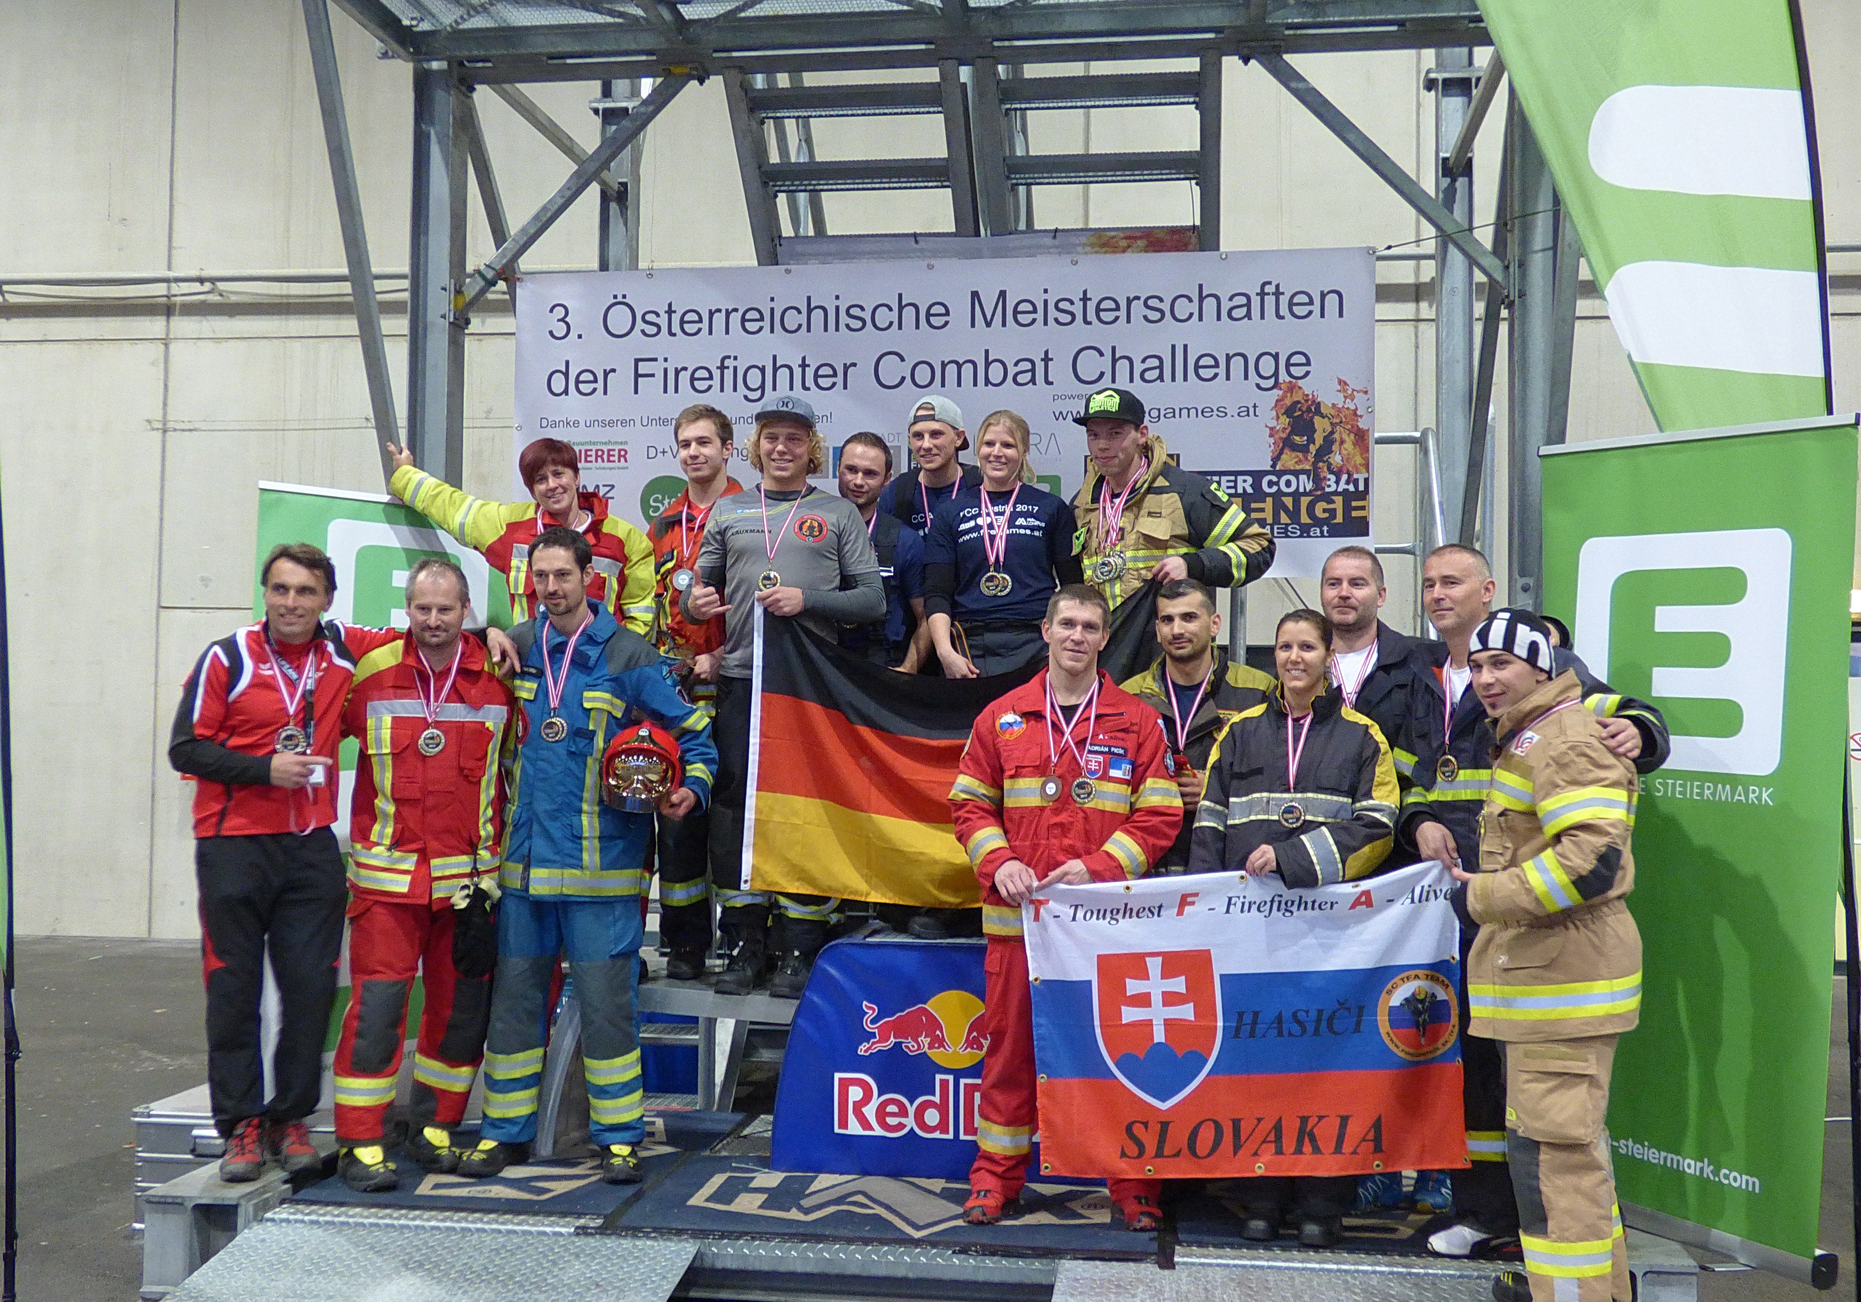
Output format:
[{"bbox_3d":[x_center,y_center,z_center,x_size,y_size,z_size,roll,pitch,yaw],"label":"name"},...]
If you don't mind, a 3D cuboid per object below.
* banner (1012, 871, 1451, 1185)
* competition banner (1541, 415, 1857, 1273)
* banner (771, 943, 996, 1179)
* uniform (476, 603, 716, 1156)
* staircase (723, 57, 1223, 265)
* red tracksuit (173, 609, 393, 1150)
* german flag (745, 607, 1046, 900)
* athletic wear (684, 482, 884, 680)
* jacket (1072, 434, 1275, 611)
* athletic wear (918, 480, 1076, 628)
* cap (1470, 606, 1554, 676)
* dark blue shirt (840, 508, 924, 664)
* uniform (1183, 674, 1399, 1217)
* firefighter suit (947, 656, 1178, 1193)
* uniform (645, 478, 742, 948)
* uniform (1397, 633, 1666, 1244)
[{"bbox_3d":[0.825,0.969,5.050,1.160,0.810,0.130,0,-2,15],"label":"banner"},{"bbox_3d":[1.945,0.483,5.120,0.120,2.130,1.000,4,-2,-30],"label":"competition banner"},{"bbox_3d":[0.090,1.237,5.850,1.120,0.700,0.220,0,-2,8],"label":"banner"},{"bbox_3d":[-0.935,0.629,5.487,0.640,1.520,0.420,1,-2,-3],"label":"uniform"},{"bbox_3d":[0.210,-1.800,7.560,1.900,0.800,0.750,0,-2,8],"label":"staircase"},{"bbox_3d":[-1.785,0.624,5.440,0.690,1.410,0.380,1,-3,-16],"label":"red tracksuit"},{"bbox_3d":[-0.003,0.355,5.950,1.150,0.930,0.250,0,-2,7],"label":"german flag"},{"bbox_3d":[-0.470,-0.224,6.220,0.630,0.650,0.340,1,-2,0],"label":"athletic wear"},{"bbox_3d":[0.765,-0.312,6.134,0.640,0.740,0.420,0,-3,18],"label":"jacket"},{"bbox_3d":[0.227,-0.305,6.300,0.520,0.500,0.300,0,-2,4],"label":"athletic wear"},{"bbox_3d":[1.419,-0.022,4.716,0.190,0.165,0.220,-1,-3,41],"label":"cap"},{"bbox_3d":[-0.185,-0.149,6.586,0.500,0.660,0.320,1,-2,0],"label":"dark blue shirt"},{"bbox_3d":[0.971,0.827,5.180,0.550,1.440,0.380,0,-2,7],"label":"uniform"},{"bbox_3d":[0.373,0.821,5.370,0.620,1.500,0.400,0,-2,3],"label":"firefighter suit"},{"bbox_3d":[-0.738,0.210,6.297,0.480,1.530,0.360,0,-2,3],"label":"uniform"},{"bbox_3d":[1.540,0.737,4.988,0.680,1.480,0.430,0,-3,19],"label":"uniform"}]

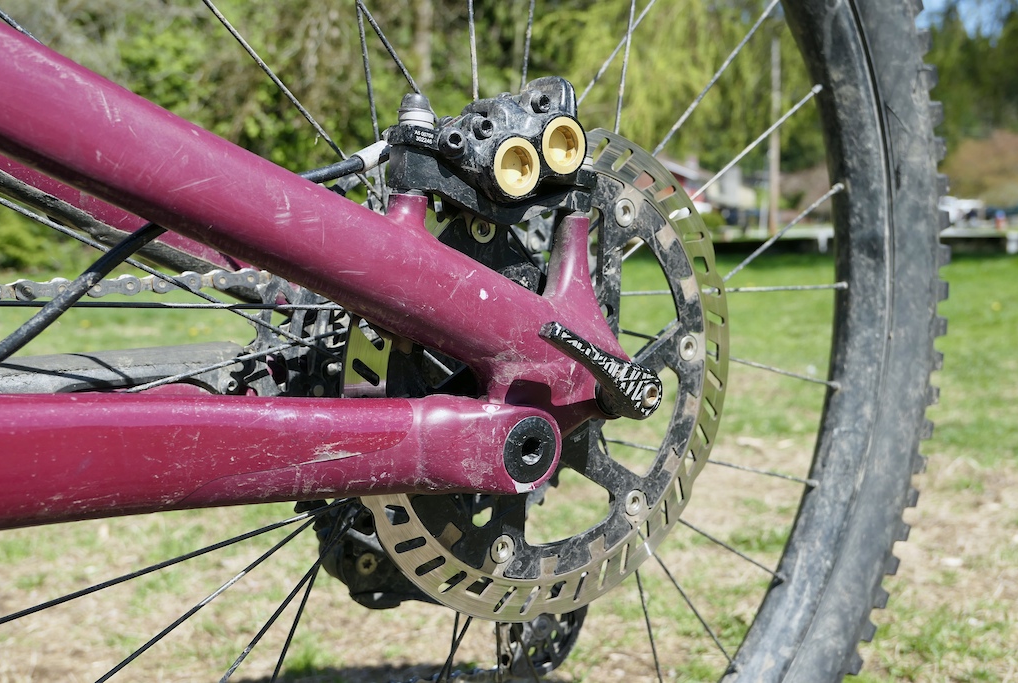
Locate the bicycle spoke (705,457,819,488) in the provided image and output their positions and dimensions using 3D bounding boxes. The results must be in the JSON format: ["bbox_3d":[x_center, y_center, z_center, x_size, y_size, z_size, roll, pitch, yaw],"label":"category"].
[{"bbox_3d":[0.083,0.060,0.544,0.287,0.002,0.002,15,-2,-34],"label":"bicycle spoke"}]

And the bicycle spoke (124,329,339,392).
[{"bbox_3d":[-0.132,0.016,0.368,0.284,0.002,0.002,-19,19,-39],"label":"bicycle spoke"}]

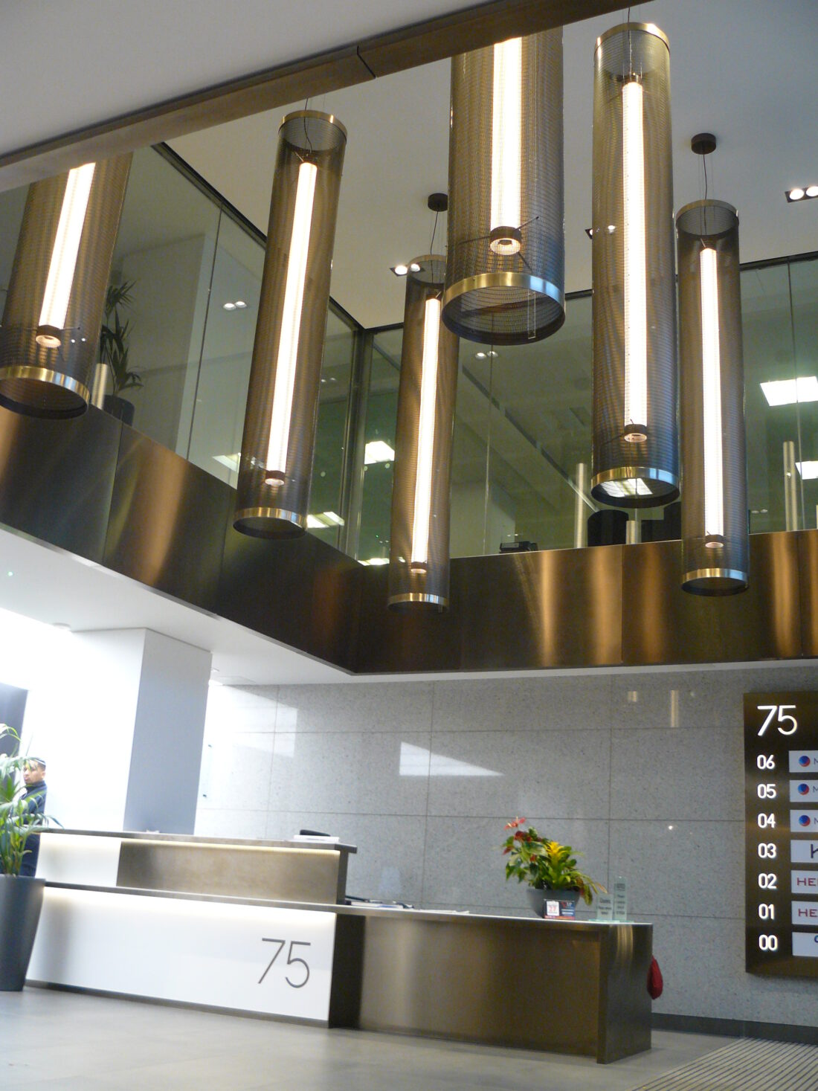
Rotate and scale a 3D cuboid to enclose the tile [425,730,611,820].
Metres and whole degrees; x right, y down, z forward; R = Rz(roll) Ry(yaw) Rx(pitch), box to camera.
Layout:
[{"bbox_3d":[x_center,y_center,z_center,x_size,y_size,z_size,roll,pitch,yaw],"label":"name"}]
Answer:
[{"bbox_3d":[0.855,1.801,8.947,1.530,0.691,0.030,-5,-20,26],"label":"tile"}]

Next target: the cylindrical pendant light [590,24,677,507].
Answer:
[{"bbox_3d":[1.117,-1.440,5.644,0.406,2.577,0.406,-5,-20,26],"label":"cylindrical pendant light"}]

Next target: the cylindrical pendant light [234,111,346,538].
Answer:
[{"bbox_3d":[-0.660,-1.301,6.473,0.406,2.577,0.406,4,-18,1],"label":"cylindrical pendant light"}]

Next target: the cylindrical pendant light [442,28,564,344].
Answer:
[{"bbox_3d":[0.400,-1.984,4.187,0.406,2.577,0.406,4,-18,1],"label":"cylindrical pendant light"}]

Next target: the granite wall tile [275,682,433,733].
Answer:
[{"bbox_3d":[-0.473,1.401,9.781,1.530,0.428,0.030,-5,-20,26],"label":"granite wall tile"}]

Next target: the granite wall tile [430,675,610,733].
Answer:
[{"bbox_3d":[0.893,1.277,9.117,1.530,0.428,0.030,-5,-20,26],"label":"granite wall tile"}]

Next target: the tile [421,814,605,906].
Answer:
[{"bbox_3d":[0.808,2.441,8.740,1.530,0.685,0.030,-5,-20,26],"label":"tile"}]

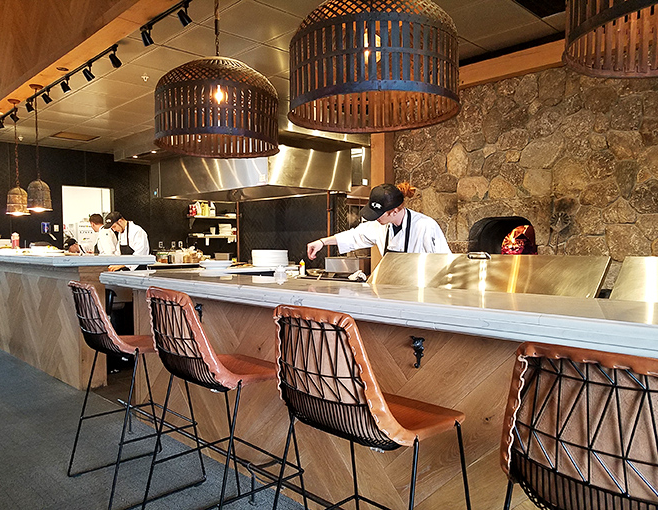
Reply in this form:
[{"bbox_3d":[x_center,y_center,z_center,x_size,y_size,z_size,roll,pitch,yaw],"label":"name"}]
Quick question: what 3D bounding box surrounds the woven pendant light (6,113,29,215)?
[{"bbox_3d":[-3.724,-1.129,6.092,0.285,1.313,0.285,1,3,44],"label":"woven pendant light"}]

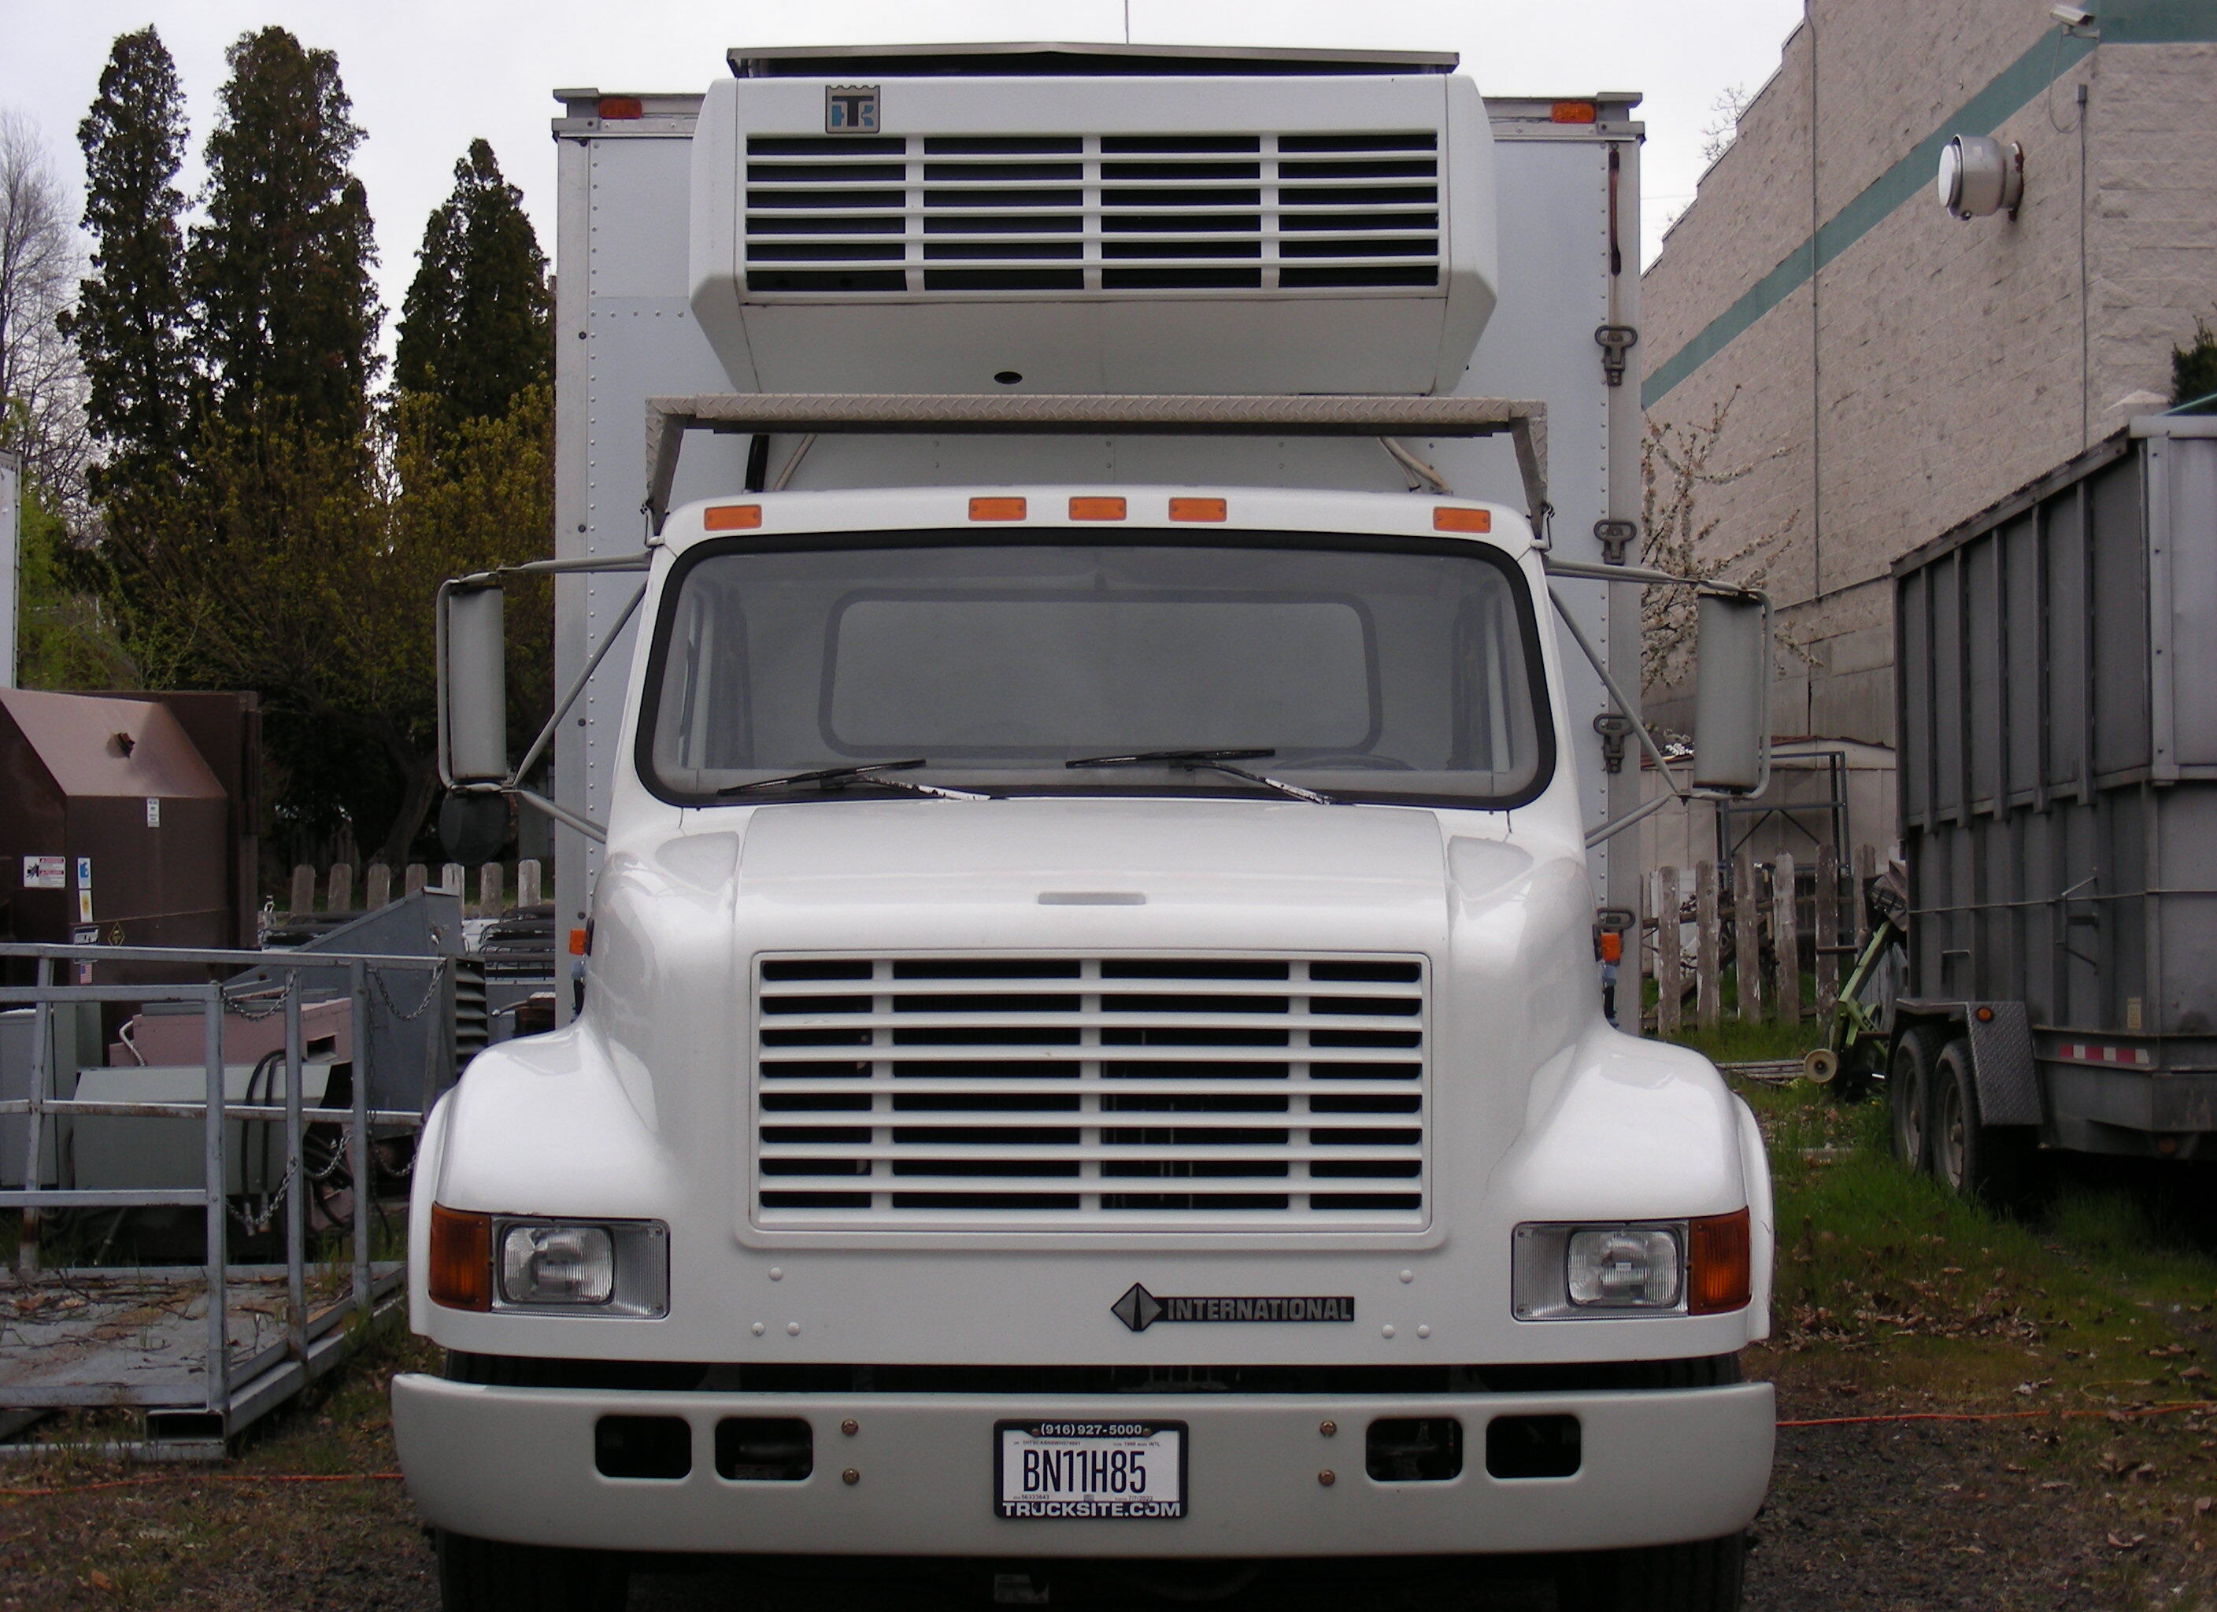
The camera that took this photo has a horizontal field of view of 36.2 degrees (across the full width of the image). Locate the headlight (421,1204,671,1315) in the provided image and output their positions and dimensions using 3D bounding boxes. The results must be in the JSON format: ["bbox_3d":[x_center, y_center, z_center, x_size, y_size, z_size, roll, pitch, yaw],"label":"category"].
[{"bbox_3d":[-0.946,0.768,5.720,0.425,0.178,0.170,0,0,0],"label":"headlight"}]

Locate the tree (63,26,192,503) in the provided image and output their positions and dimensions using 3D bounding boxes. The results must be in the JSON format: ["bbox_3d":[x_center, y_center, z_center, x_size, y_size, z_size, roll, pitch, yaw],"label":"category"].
[{"bbox_3d":[-9.828,-3.083,34.000,1.500,9.466,1.500,0,0,0],"label":"tree"}]

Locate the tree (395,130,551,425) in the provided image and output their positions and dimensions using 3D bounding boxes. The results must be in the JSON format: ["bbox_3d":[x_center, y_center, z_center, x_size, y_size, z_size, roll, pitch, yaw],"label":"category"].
[{"bbox_3d":[-6.358,-2.519,34.000,1.700,8.338,1.700,0,0,0],"label":"tree"}]

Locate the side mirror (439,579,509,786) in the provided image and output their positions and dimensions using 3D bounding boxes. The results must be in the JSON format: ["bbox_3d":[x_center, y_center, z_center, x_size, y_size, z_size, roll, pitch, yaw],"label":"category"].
[{"bbox_3d":[-1.326,-0.259,7.100,0.185,0.430,0.100,0,0,22],"label":"side mirror"}]

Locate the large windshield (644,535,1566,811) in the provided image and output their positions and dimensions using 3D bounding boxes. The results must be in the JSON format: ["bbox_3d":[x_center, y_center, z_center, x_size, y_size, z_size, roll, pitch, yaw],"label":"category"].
[{"bbox_3d":[-0.025,-0.288,7.020,1.880,0.600,0.420,0,0,0],"label":"large windshield"}]

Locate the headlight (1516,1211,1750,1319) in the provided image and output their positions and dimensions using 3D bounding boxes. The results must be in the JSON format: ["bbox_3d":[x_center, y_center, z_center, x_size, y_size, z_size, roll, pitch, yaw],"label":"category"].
[{"bbox_3d":[0.885,0.772,5.720,0.420,0.178,0.170,0,0,0],"label":"headlight"}]

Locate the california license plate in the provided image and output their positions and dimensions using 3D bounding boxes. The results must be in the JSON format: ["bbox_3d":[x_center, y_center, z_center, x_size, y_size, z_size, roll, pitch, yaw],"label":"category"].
[{"bbox_3d":[-0.027,1.069,5.470,0.312,0.160,0.020,0,0,0],"label":"california license plate"}]

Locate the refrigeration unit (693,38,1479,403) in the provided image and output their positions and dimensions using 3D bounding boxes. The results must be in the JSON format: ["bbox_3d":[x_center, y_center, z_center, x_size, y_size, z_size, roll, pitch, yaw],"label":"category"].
[{"bbox_3d":[-0.034,-1.343,7.850,1.870,0.720,0.520,0,0,0],"label":"refrigeration unit"}]

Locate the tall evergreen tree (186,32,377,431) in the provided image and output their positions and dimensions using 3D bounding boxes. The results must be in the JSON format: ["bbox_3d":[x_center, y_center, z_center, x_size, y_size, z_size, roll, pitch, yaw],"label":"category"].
[{"bbox_3d":[-8.258,-3.074,34.000,2.000,9.448,2.000,0,0,0],"label":"tall evergreen tree"}]

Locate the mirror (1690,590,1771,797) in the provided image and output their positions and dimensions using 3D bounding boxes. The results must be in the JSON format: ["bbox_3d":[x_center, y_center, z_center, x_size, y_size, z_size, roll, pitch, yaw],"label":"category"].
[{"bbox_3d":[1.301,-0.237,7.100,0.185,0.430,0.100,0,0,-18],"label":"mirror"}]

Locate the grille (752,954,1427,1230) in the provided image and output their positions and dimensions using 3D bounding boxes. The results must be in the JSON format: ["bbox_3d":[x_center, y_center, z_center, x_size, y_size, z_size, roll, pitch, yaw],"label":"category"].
[{"bbox_3d":[-0.029,0.477,5.660,1.130,0.465,0.110,0,0,0],"label":"grille"}]

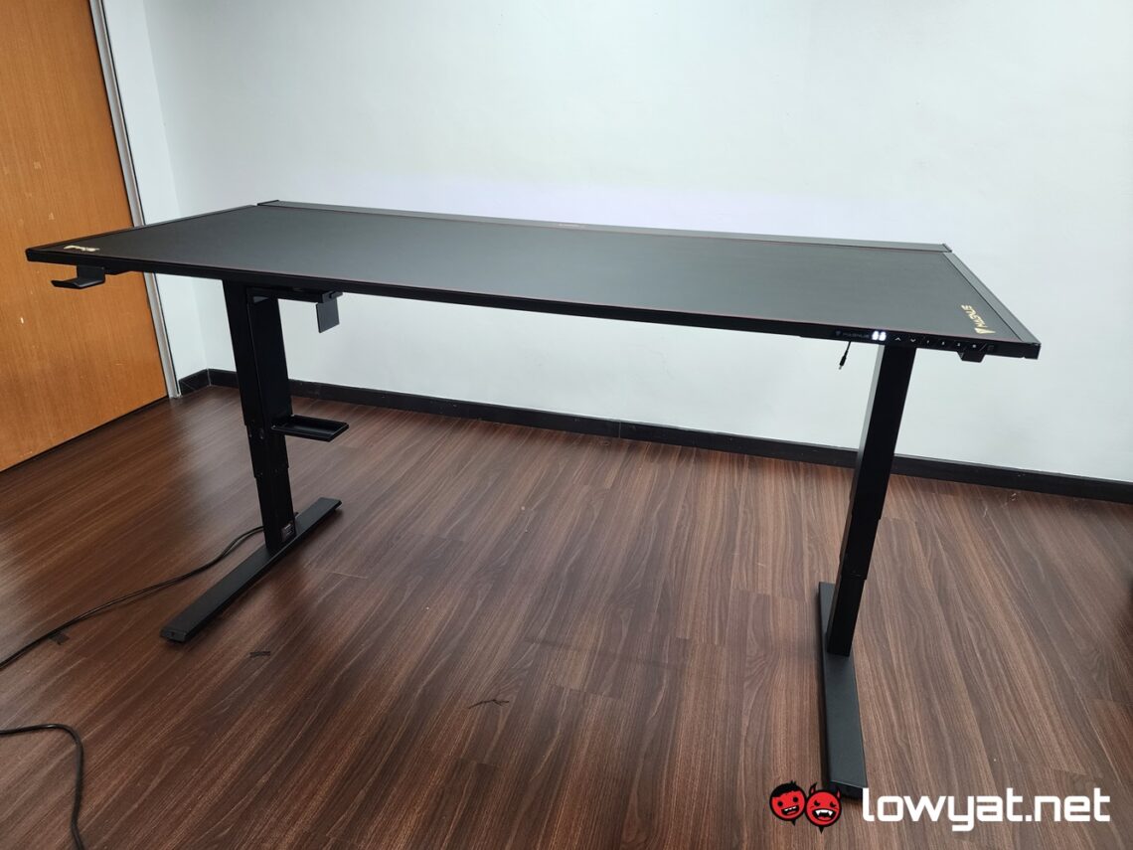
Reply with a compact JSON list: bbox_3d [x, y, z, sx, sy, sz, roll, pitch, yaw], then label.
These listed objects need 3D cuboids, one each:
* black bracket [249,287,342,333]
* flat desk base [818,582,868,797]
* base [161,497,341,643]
[{"bbox_3d":[-0.685,-0.306,1.923,0.201,0.099,0.109,8,24,14],"label":"black bracket"},{"bbox_3d":[0.642,0.583,1.772,0.070,0.026,0.690,8,24,14],"label":"flat desk base"},{"bbox_3d":[-0.863,0.382,2.147,0.070,0.026,0.697,8,24,14],"label":"base"}]

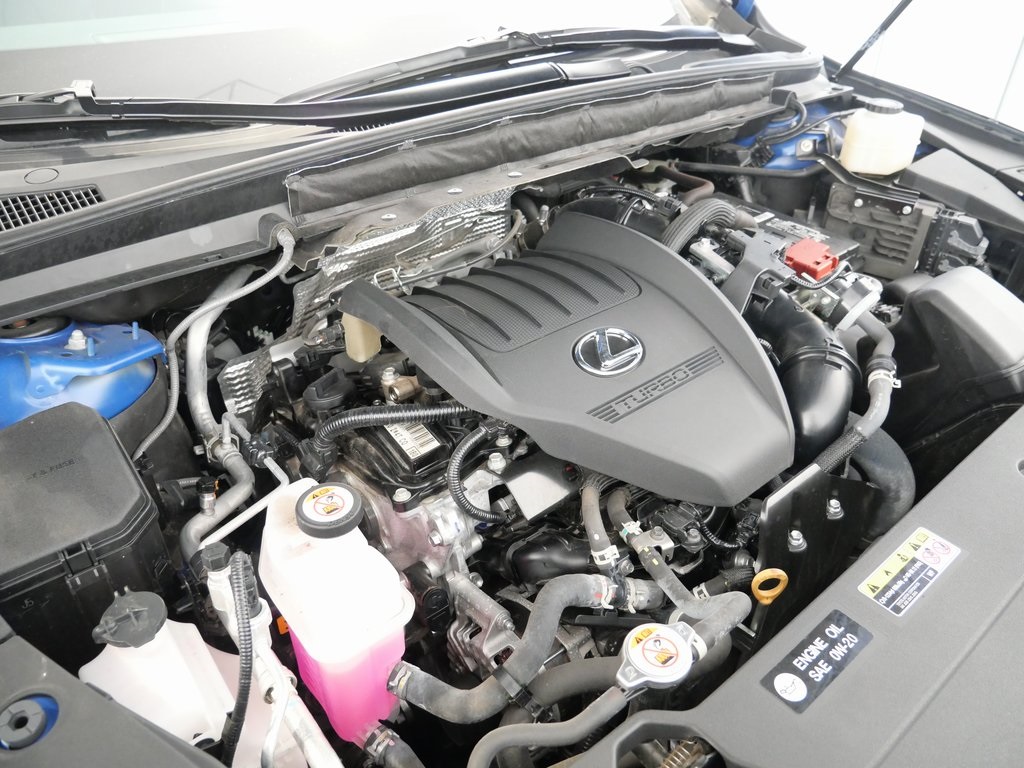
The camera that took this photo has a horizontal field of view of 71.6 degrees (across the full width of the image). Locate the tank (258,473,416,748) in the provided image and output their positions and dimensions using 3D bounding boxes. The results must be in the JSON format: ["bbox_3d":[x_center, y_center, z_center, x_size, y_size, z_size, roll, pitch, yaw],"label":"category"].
[{"bbox_3d":[-0.161,0.196,0.639,0.097,0.165,0.180,-25,40,-31],"label":"tank"}]

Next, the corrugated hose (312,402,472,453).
[{"bbox_3d":[-0.125,0.037,0.751,0.173,0.034,0.032,-13,41,-18],"label":"corrugated hose"}]

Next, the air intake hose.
[{"bbox_3d":[0.336,-0.006,0.820,0.108,0.130,0.230,1,38,-1],"label":"air intake hose"}]

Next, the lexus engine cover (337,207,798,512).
[{"bbox_3d":[0.093,-0.029,0.796,0.403,0.098,0.432,-25,50,-31],"label":"lexus engine cover"}]

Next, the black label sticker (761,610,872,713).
[{"bbox_3d":[0.232,0.207,0.536,0.103,0.002,0.034,-25,46,-30],"label":"black label sticker"}]

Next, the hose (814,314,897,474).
[{"bbox_3d":[0.385,0.013,0.783,0.070,0.100,0.201,17,41,19],"label":"hose"}]

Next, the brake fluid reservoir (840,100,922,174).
[{"bbox_3d":[0.561,-0.375,1.080,0.082,0.092,0.088,-25,46,-30],"label":"brake fluid reservoir"}]

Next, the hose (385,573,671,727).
[{"bbox_3d":[0.026,0.237,0.662,0.297,0.068,0.090,-16,42,-21],"label":"hose"}]

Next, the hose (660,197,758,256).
[{"bbox_3d":[0.280,-0.208,0.979,0.155,0.075,0.060,-25,40,-31],"label":"hose"}]

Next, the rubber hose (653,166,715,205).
[{"bbox_3d":[0.258,-0.312,1.105,0.075,0.050,0.105,-25,40,-31],"label":"rubber hose"}]

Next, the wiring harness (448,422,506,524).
[{"bbox_3d":[-0.033,0.101,0.720,0.060,0.093,0.050,-25,40,-31],"label":"wiring harness"}]

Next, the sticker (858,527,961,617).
[{"bbox_3d":[0.311,0.144,0.554,0.100,0.002,0.032,-25,43,-31],"label":"sticker"}]

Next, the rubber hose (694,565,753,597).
[{"bbox_3d":[0.195,0.180,0.650,0.073,0.021,0.021,-15,41,-20],"label":"rubber hose"}]

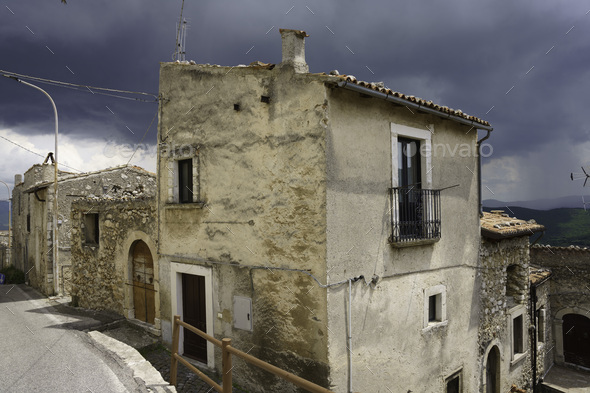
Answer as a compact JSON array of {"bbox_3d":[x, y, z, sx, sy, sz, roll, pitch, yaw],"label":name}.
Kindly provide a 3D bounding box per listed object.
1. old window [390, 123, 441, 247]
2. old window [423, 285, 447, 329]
[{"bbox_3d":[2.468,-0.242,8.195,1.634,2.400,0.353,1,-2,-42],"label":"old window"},{"bbox_3d":[3.248,2.575,9.239,0.970,0.930,0.180,0,-1,-39],"label":"old window"}]

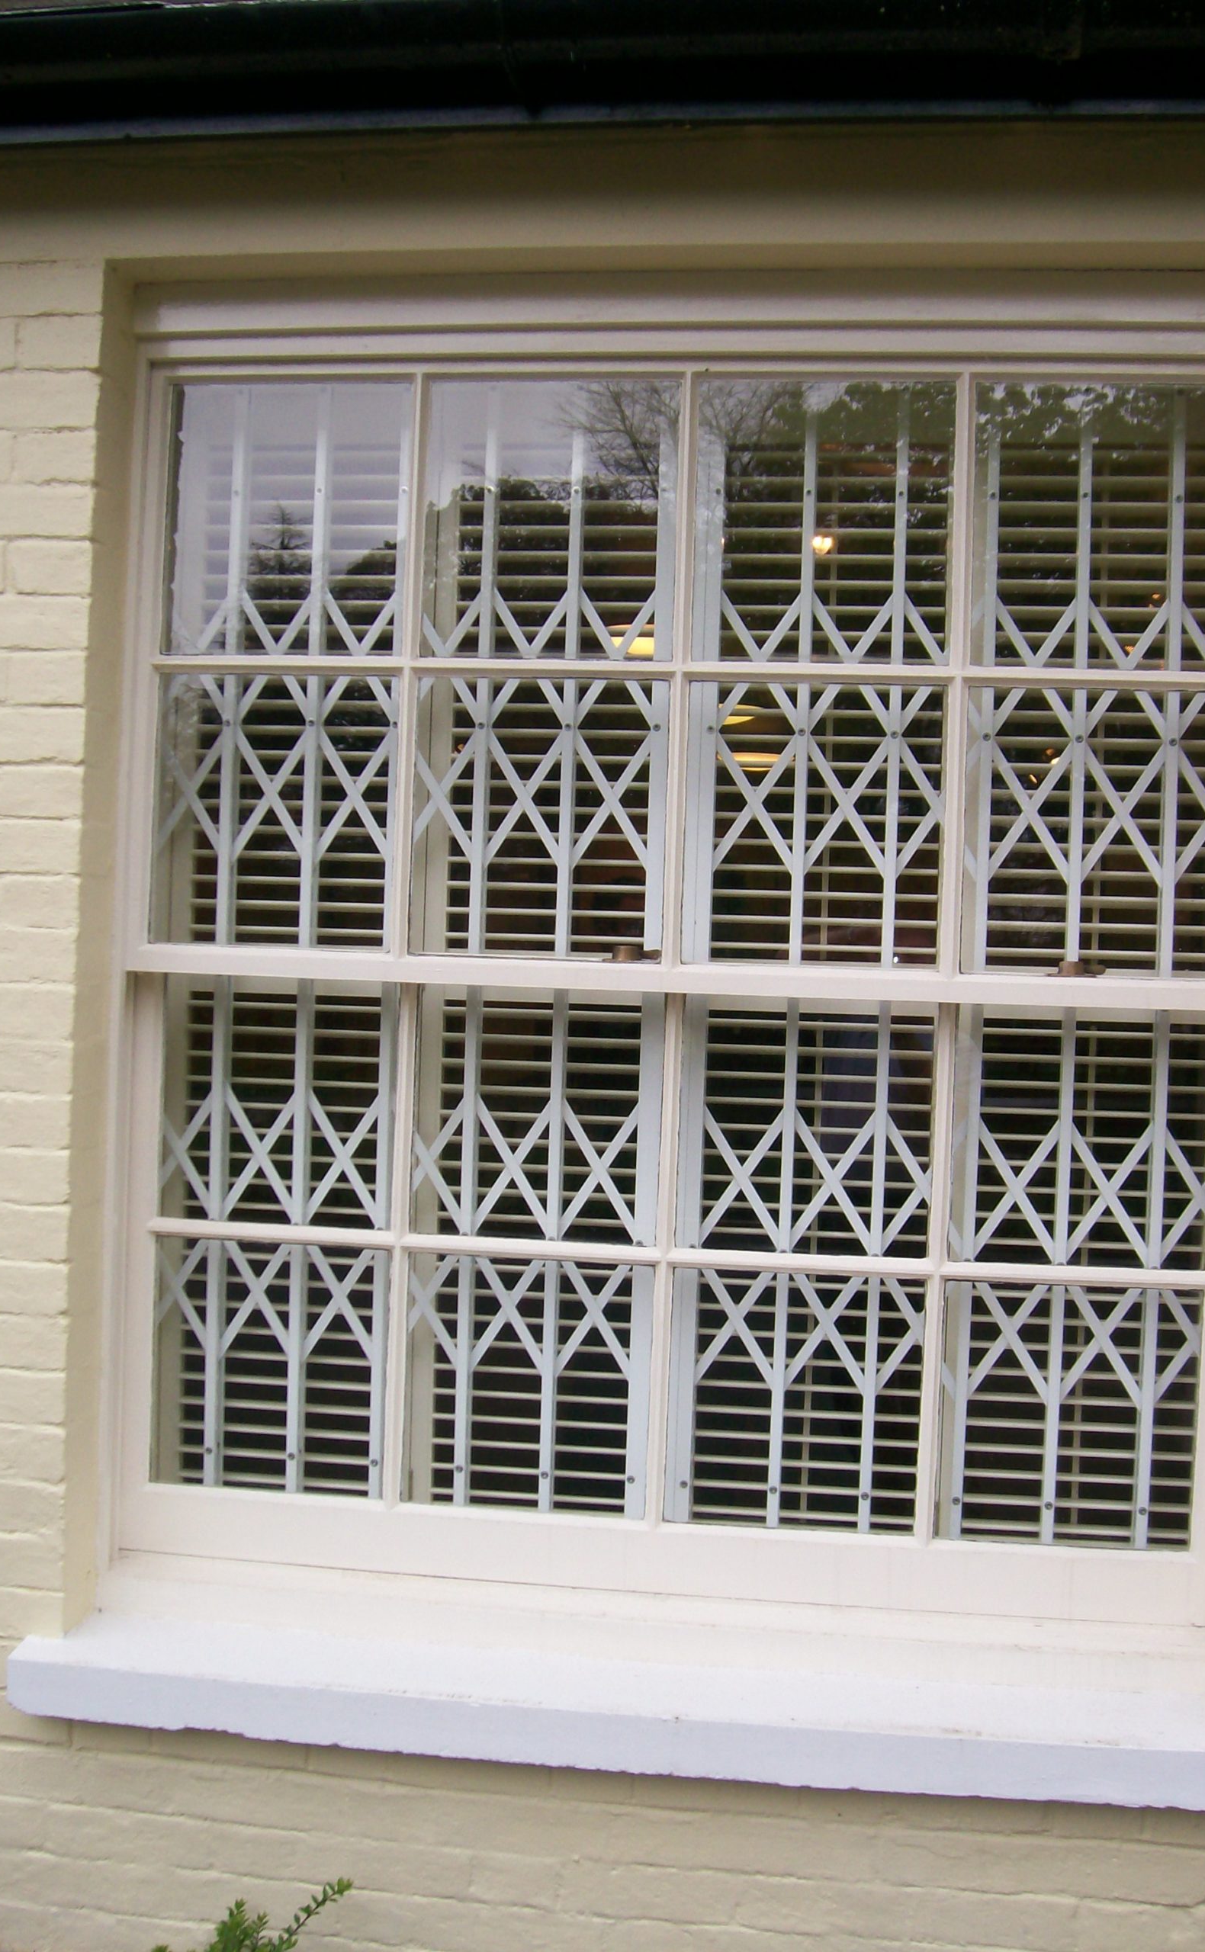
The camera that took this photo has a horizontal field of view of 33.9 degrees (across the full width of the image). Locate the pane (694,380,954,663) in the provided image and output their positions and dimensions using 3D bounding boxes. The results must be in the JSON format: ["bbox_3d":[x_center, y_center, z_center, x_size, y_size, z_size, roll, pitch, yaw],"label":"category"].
[{"bbox_3d":[0.298,-0.613,2.670,0.346,0.380,0.012,2,1,8],"label":"pane"}]

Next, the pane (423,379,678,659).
[{"bbox_3d":[-0.073,-0.633,2.735,0.341,0.381,0.020,2,0,7],"label":"pane"}]

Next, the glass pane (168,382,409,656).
[{"bbox_3d":[-0.444,-0.643,2.778,0.330,0.379,0.020,2,0,7],"label":"glass pane"}]

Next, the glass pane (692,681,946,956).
[{"bbox_3d":[0.286,-0.203,2.676,0.345,0.384,0.012,2,1,8],"label":"glass pane"}]

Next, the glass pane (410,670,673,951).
[{"bbox_3d":[-0.092,-0.235,2.862,0.368,0.405,0.030,2,1,7],"label":"glass pane"}]

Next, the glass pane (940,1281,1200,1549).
[{"bbox_3d":[0.652,0.610,2.756,0.339,0.344,0.030,2,0,7],"label":"glass pane"}]

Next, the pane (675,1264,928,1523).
[{"bbox_3d":[0.273,0.601,2.794,0.360,0.365,0.015,2,1,7],"label":"pane"}]

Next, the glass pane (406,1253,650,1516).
[{"bbox_3d":[-0.107,0.576,2.790,0.334,0.350,0.020,2,0,7],"label":"glass pane"}]

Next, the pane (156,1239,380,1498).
[{"bbox_3d":[-0.478,0.557,2.833,0.327,0.350,0.020,2,0,7],"label":"pane"}]

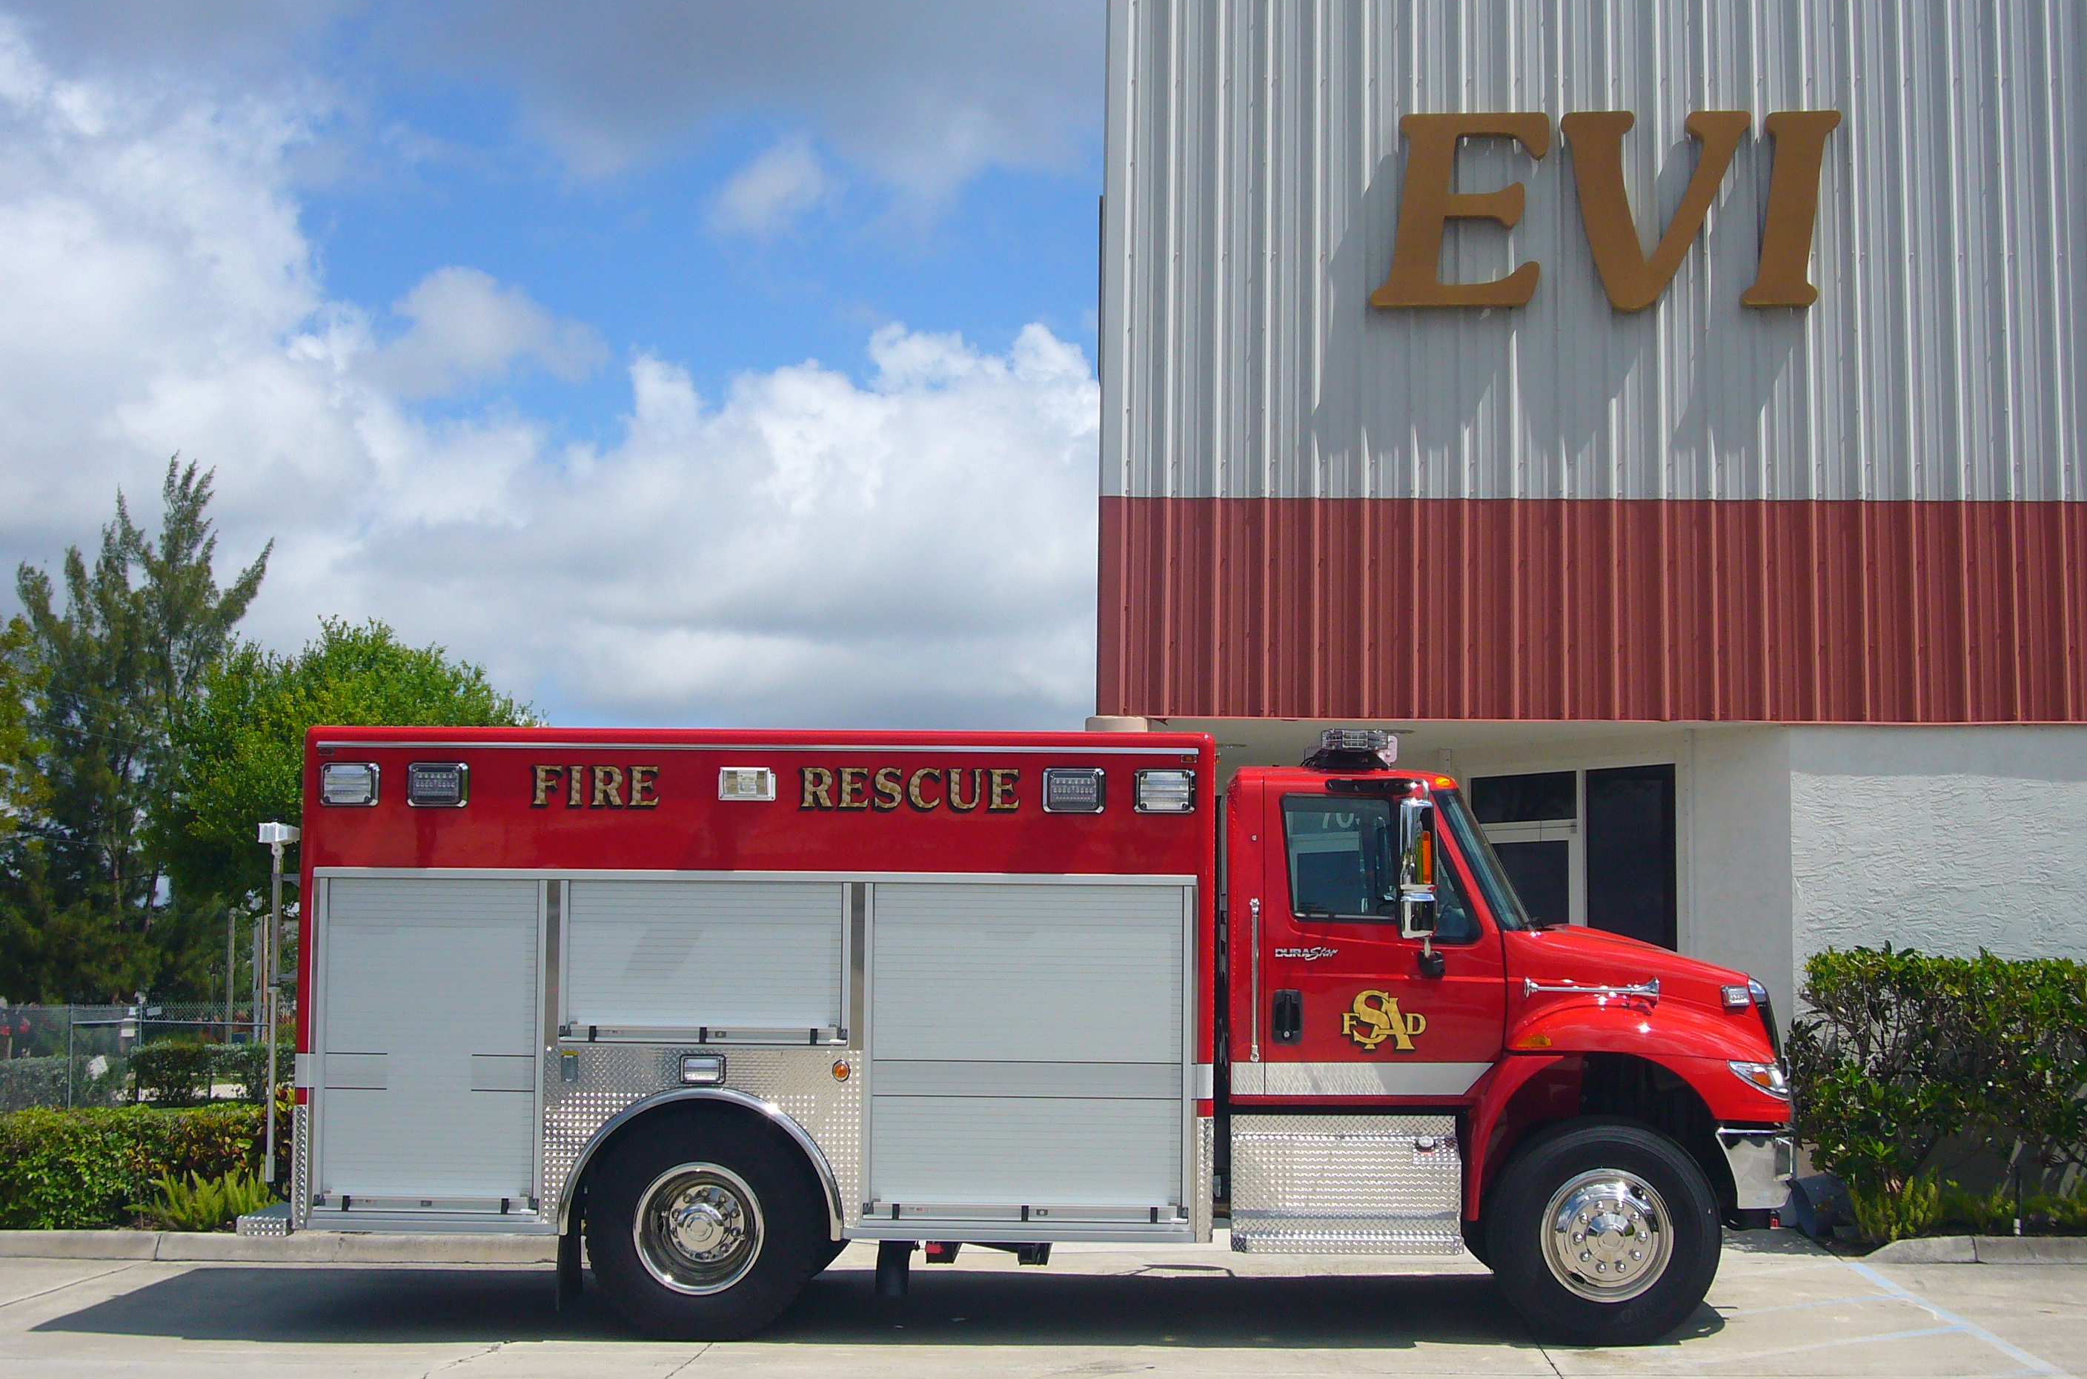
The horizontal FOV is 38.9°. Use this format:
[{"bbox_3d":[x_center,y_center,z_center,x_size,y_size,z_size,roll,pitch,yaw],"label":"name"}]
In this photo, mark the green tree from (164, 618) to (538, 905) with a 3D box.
[{"bbox_3d":[-8.551,2.207,36.964,4.890,6.240,4.640,1,-6,0],"label":"green tree"}]

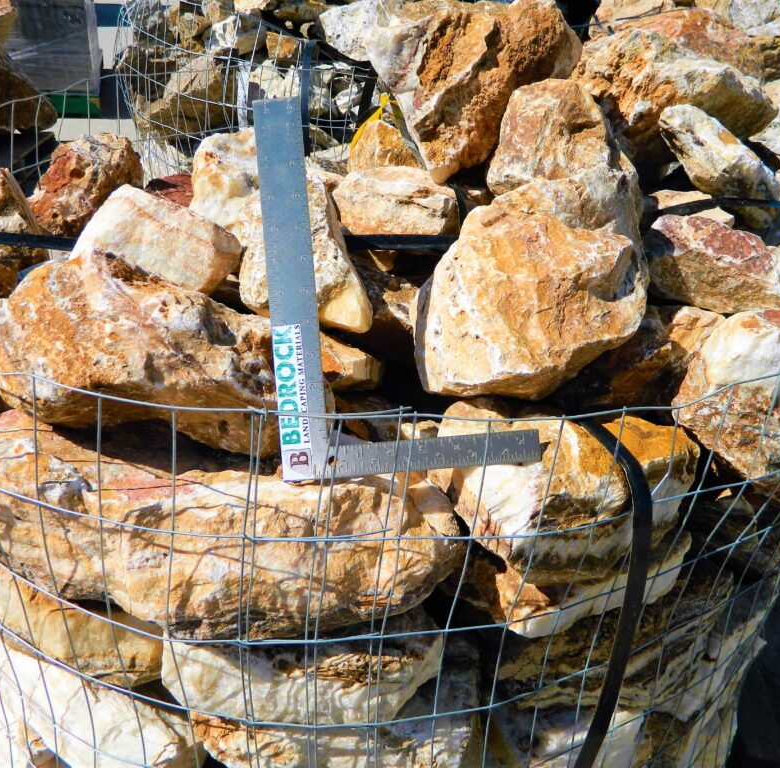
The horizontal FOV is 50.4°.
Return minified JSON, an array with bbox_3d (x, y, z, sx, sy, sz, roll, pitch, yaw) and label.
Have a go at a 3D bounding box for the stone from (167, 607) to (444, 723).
[{"bbox_3d":[-0.079,0.218,0.735,0.235,0.110,0.135,4,33,0],"label":"stone"}]

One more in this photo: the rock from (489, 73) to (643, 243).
[{"bbox_3d":[0.192,-0.249,0.930,0.157,0.167,0.150,5,29,0],"label":"rock"}]

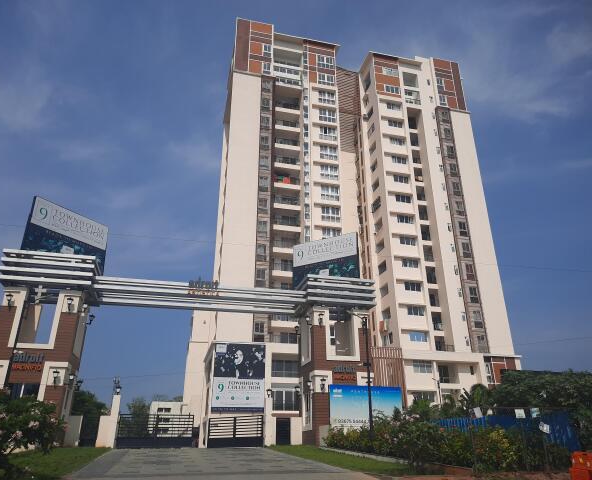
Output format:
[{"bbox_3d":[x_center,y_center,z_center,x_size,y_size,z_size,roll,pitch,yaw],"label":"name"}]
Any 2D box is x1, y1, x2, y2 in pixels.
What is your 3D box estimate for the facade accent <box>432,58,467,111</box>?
[{"bbox_3d":[23.637,-23.931,71.018,4.597,9.108,0.300,6,-24,-13],"label":"facade accent"}]

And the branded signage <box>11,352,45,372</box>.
[{"bbox_3d":[-17.136,7.832,29.583,1.753,1.139,0.150,6,-24,-13],"label":"branded signage"}]

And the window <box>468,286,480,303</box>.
[{"bbox_3d":[22.247,6.893,57.758,1.446,2.098,0.200,6,-24,-14],"label":"window"}]

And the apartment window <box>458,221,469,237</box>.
[{"bbox_3d":[22.104,-1.431,60.948,1.149,2.122,0.150,6,-24,-13],"label":"apartment window"}]

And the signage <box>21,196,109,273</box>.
[{"bbox_3d":[-17.504,-0.035,35.483,0.300,4.450,6.400,-13,-27,28],"label":"signage"}]

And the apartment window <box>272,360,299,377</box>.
[{"bbox_3d":[-1.045,13.629,48.795,2.980,1.760,0.200,6,-25,-13],"label":"apartment window"}]

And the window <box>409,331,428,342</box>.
[{"bbox_3d":[14.100,11.165,53.008,2.270,1.090,0.200,6,-25,-13],"label":"window"}]

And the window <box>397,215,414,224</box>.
[{"bbox_3d":[14.136,-2.588,59.184,2.300,1.180,0.200,6,-25,-13],"label":"window"}]

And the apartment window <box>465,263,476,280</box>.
[{"bbox_3d":[21.901,4.051,58.042,1.110,2.190,0.200,6,-25,-13],"label":"apartment window"}]

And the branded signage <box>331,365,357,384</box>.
[{"bbox_3d":[3.666,9.963,34.563,1.927,1.163,0.150,6,-24,-13],"label":"branded signage"}]

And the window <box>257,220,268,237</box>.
[{"bbox_3d":[-3.910,-1.324,54.127,1.243,1.954,0.200,6,-24,-13],"label":"window"}]

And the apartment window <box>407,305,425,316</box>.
[{"bbox_3d":[14.261,8.479,55.052,2.225,1.274,0.200,6,-24,-14],"label":"apartment window"}]

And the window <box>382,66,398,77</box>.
[{"bbox_3d":[14.098,-24.951,68.640,2.509,1.468,0.150,6,-24,-13],"label":"window"}]

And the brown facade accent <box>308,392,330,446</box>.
[{"bbox_3d":[1.671,12.588,32.488,1.385,3.513,0.600,6,-24,-13],"label":"brown facade accent"}]

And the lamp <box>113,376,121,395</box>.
[{"bbox_3d":[-12.475,10.137,32.159,0.500,1.230,0.500,6,-24,-13],"label":"lamp"}]

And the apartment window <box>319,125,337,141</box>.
[{"bbox_3d":[4.294,-14.138,61.511,2.400,2.029,0.150,6,-24,-13],"label":"apartment window"}]

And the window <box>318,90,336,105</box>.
[{"bbox_3d":[4.346,-19.835,64.642,2.434,2.391,0.200,6,-24,-13],"label":"window"}]

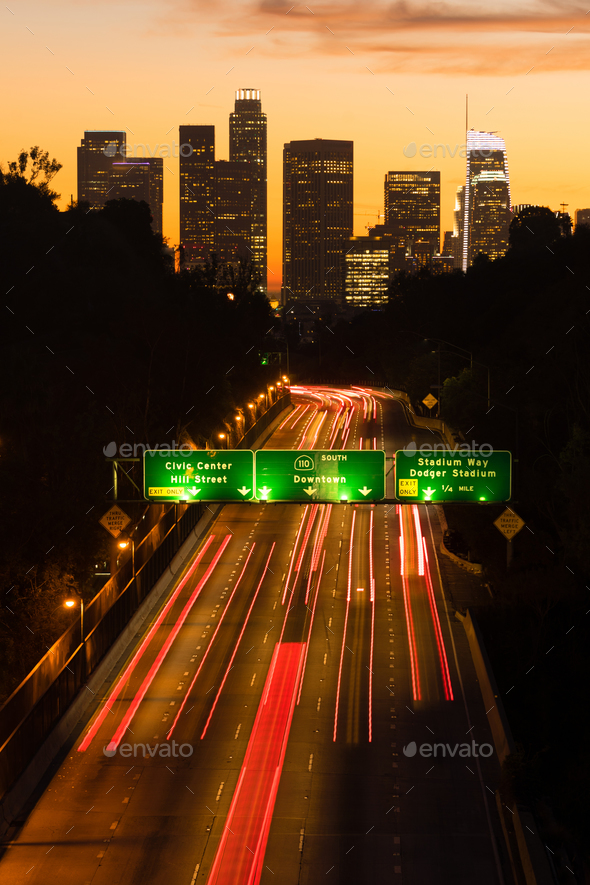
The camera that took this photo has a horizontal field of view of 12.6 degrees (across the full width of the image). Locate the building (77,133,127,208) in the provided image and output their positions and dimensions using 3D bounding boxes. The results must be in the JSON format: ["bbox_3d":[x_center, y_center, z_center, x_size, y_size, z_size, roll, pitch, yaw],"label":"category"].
[{"bbox_3d":[-222.086,-242.547,3080.000,50.000,229.000,45.000,0,3,2],"label":"building"}]

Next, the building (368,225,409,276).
[{"bbox_3d":[92.969,-164.179,2650.000,37.000,102.000,29.000,0,3,2],"label":"building"}]

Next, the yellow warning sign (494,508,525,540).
[{"bbox_3d":[13.843,5.263,172.600,2.030,2.030,0.080,0,3,2],"label":"yellow warning sign"}]

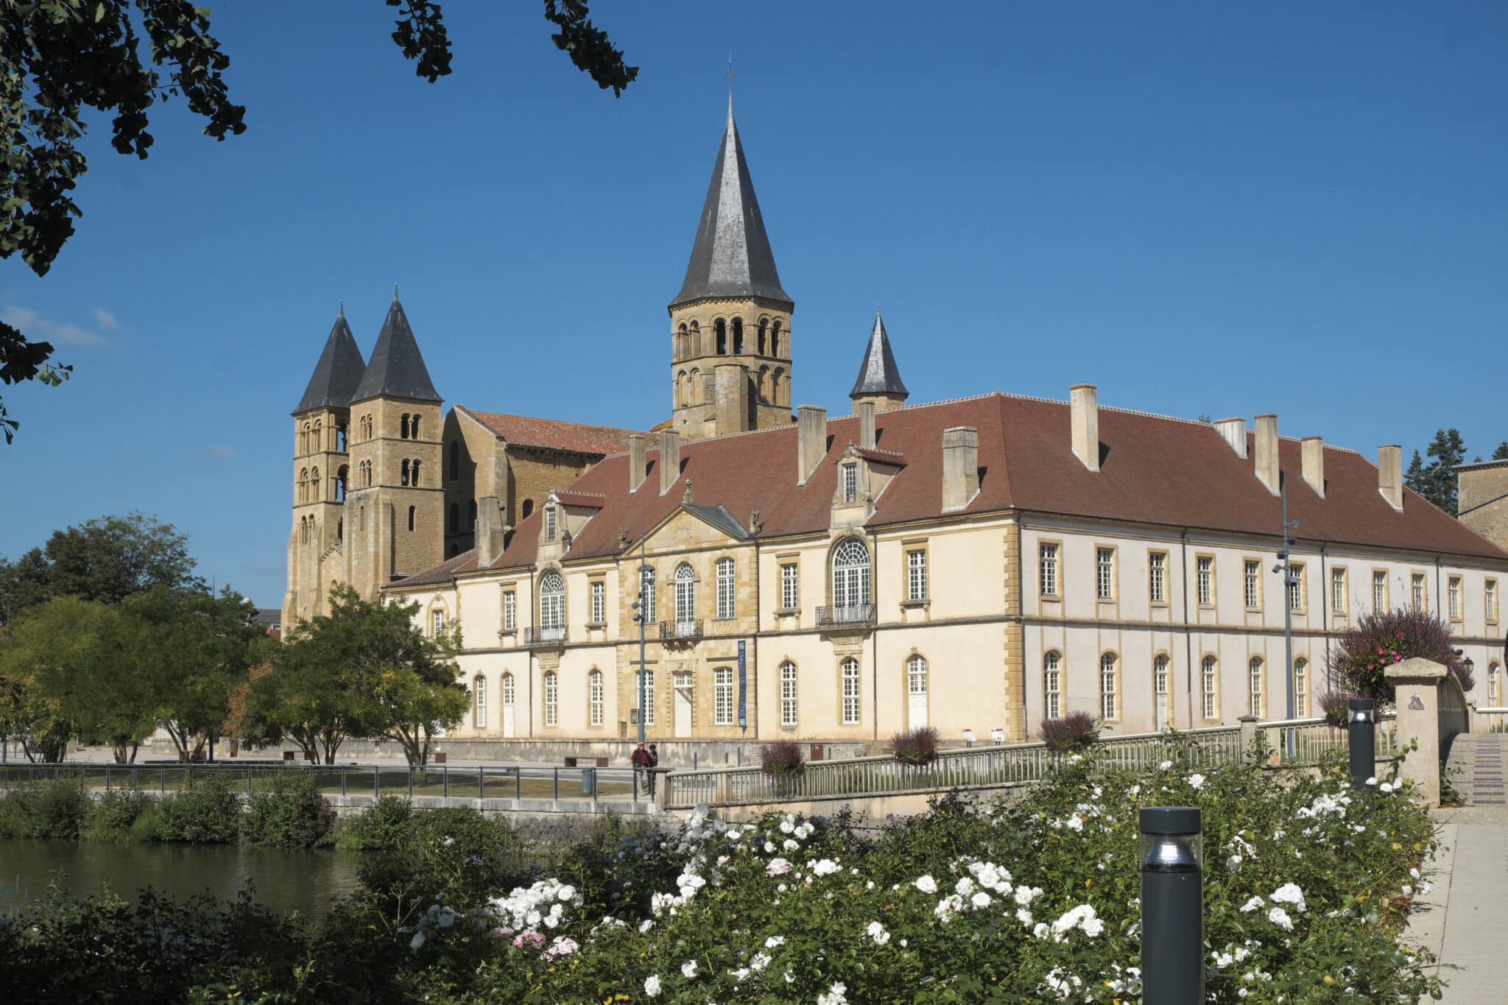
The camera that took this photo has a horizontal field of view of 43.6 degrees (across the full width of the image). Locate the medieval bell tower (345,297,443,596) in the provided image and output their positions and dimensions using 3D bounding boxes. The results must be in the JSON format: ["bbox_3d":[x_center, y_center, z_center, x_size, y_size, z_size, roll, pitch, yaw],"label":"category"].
[{"bbox_3d":[-27.212,0.883,141.308,6.200,33.800,5.700,5,-9,-40],"label":"medieval bell tower"}]

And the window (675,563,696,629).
[{"bbox_3d":[-3.924,5.486,107.318,0.300,4.197,1.849,5,-9,-40],"label":"window"}]

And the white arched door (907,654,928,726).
[{"bbox_3d":[7.582,8.987,87.150,0.200,3.930,1.100,5,-9,-41],"label":"white arched door"}]

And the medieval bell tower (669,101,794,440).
[{"bbox_3d":[-1.927,-19.921,164.061,10.700,31.090,10.700,5,-9,-41],"label":"medieval bell tower"}]

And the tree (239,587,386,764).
[{"bbox_3d":[-18.475,7.521,78.544,6.200,7.980,6.200,0,-7,0],"label":"tree"}]

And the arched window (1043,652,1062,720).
[{"bbox_3d":[14.017,8.647,88.720,1.400,3.210,0.300,5,-9,-41],"label":"arched window"}]

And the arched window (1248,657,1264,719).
[{"bbox_3d":[26.575,9.811,99.865,1.400,3.250,0.300,5,-9,-41],"label":"arched window"}]

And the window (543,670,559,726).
[{"bbox_3d":[-12.547,12.132,116.875,0.300,3.490,1.622,5,-9,-40],"label":"window"}]

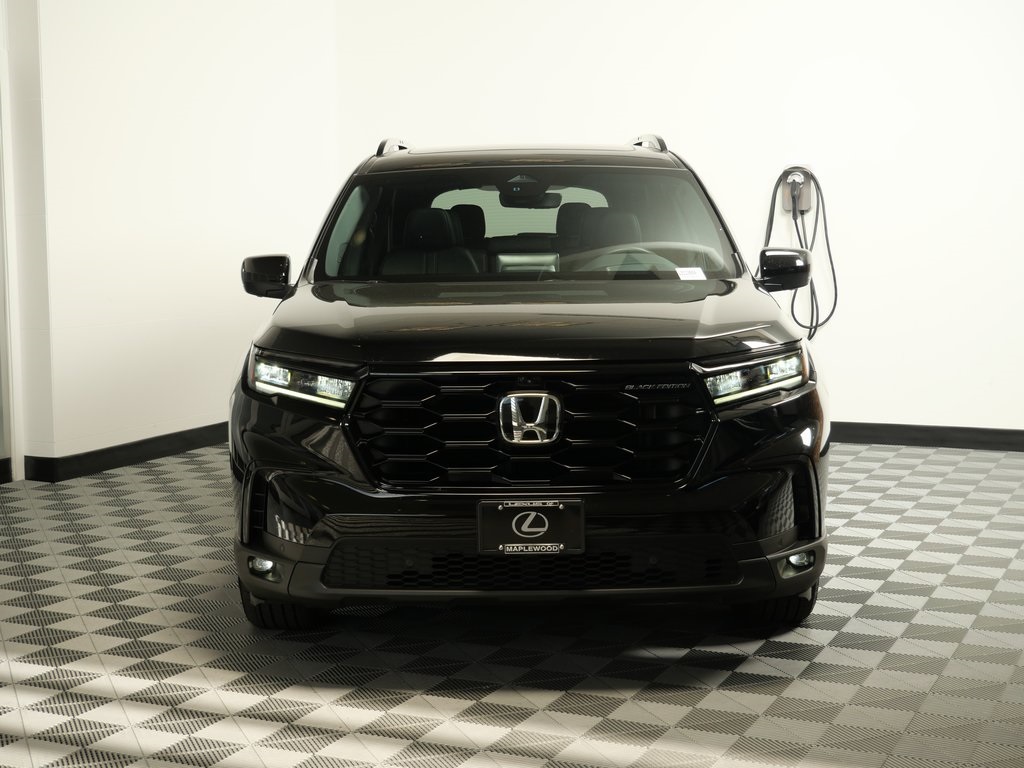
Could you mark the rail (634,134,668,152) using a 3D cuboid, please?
[{"bbox_3d":[0.628,-1.136,6.650,0.085,0.100,1.750,-1,6,0],"label":"rail"}]

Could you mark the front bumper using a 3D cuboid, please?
[{"bbox_3d":[0.056,0.303,4.320,1.970,0.690,0.580,-1,6,0],"label":"front bumper"}]

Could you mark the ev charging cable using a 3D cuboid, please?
[{"bbox_3d":[1.823,-0.825,8.600,0.450,1.100,0.190,2,7,23],"label":"ev charging cable"}]

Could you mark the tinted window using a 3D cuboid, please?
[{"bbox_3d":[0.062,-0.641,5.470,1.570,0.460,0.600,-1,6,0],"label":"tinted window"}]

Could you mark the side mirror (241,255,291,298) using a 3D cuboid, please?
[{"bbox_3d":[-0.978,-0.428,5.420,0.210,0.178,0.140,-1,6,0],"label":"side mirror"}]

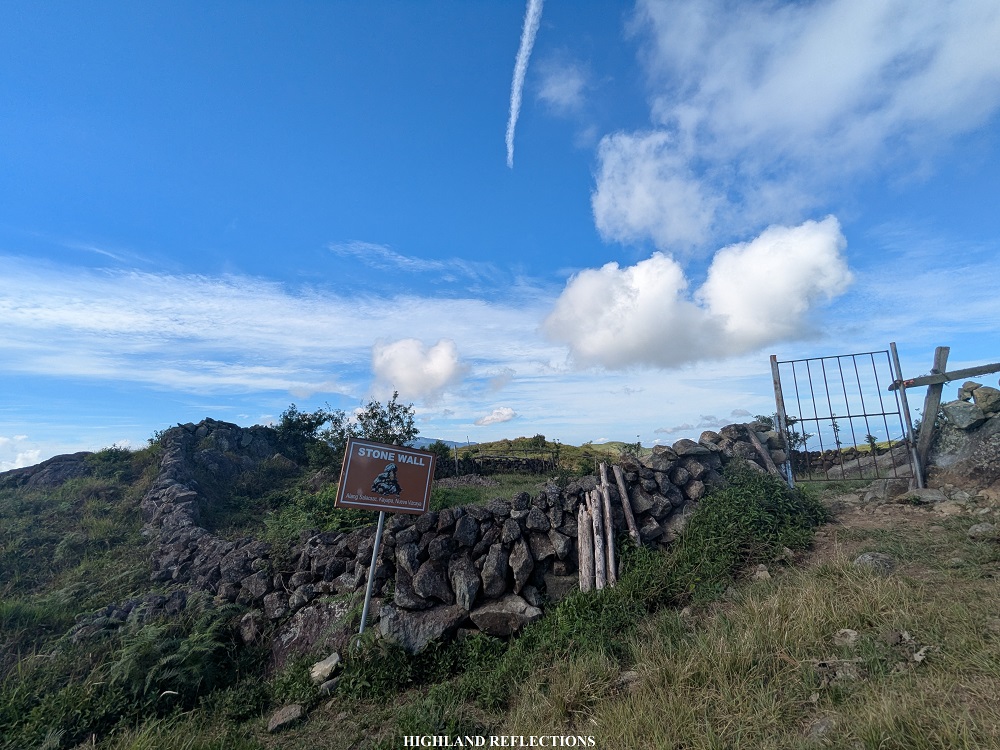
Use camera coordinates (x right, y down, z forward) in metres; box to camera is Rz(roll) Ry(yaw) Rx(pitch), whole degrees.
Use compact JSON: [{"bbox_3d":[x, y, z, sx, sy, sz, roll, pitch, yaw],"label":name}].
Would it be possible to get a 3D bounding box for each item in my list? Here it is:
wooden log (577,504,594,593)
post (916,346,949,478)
[{"bbox_3d":[0.795,1.615,4.310,0.125,0.776,0.115,-8,-19,26],"label":"wooden log"},{"bbox_3d":[5.290,0.440,5.650,0.125,1.676,0.110,16,-11,17],"label":"post"}]

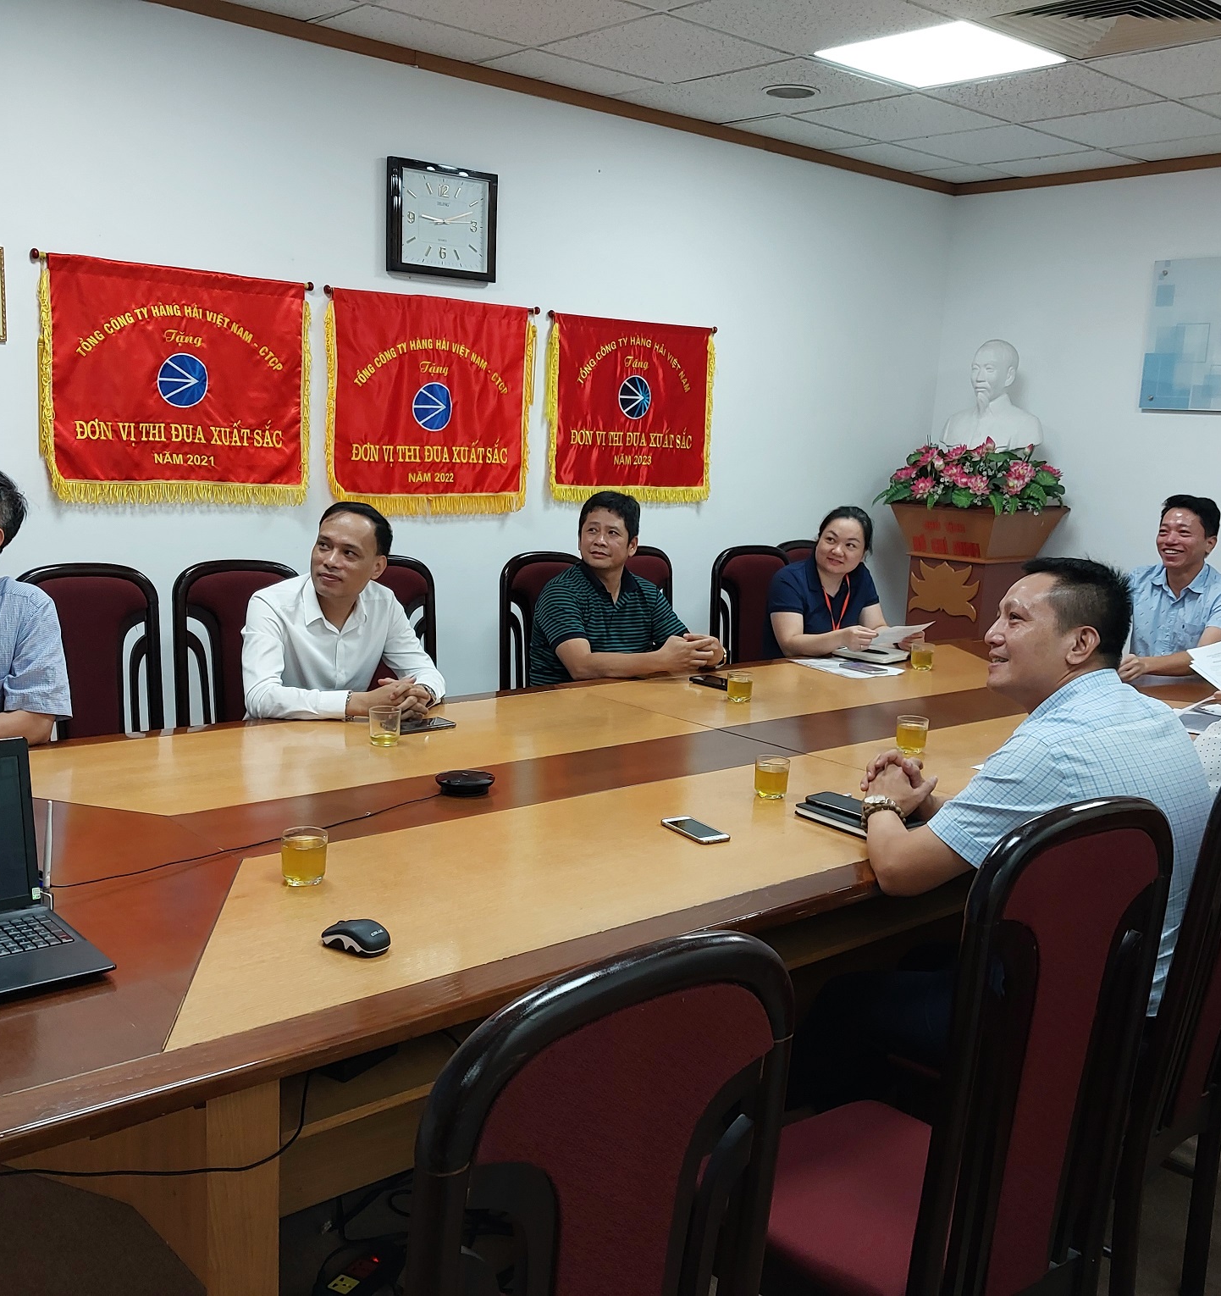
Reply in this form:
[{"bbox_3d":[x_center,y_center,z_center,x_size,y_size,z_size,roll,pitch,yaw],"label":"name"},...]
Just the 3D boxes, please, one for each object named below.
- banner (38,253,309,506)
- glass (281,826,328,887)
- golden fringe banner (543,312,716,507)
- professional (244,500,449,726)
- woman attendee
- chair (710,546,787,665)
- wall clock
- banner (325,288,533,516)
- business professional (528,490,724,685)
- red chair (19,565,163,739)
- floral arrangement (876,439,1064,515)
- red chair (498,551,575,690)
[{"bbox_3d":[-1.259,-0.759,4.385,0.856,0.690,0.050,-5,11,-42],"label":"banner"},{"bbox_3d":[-0.464,0.316,2.276,0.070,0.075,0.070,2,8,0],"label":"glass"},{"bbox_3d":[0.088,-0.881,5.606,0.848,0.679,0.050,-5,11,-42],"label":"golden fringe banner"},{"bbox_3d":[-0.737,0.250,3.919,0.550,1.280,0.730,-2,9,-28],"label":"professional"},{"bbox_3d":[0.749,0.138,5.146,0.500,1.240,0.700,-1,8,-21],"label":"woman attendee"},{"bbox_3d":[0.645,0.180,5.470,0.450,1.060,0.560,-5,11,-43],"label":"chair"},{"bbox_3d":[-0.550,-1.390,4.889,0.435,0.350,0.050,-5,11,-43],"label":"wall clock"},{"bbox_3d":[-0.588,-0.798,4.997,0.848,0.723,0.050,-5,11,-42],"label":"banner"},{"bbox_3d":[-0.026,0.172,4.589,0.540,1.310,0.730,-4,10,-39],"label":"business professional"},{"bbox_3d":[-1.209,0.341,3.763,0.450,1.060,0.560,-5,11,-43],"label":"red chair"},{"bbox_3d":[1.505,-0.712,6.256,0.460,0.290,0.640,-5,11,-43],"label":"floral arrangement"},{"bbox_3d":[-0.083,0.227,5.095,0.430,1.060,0.560,-5,11,-42],"label":"red chair"}]

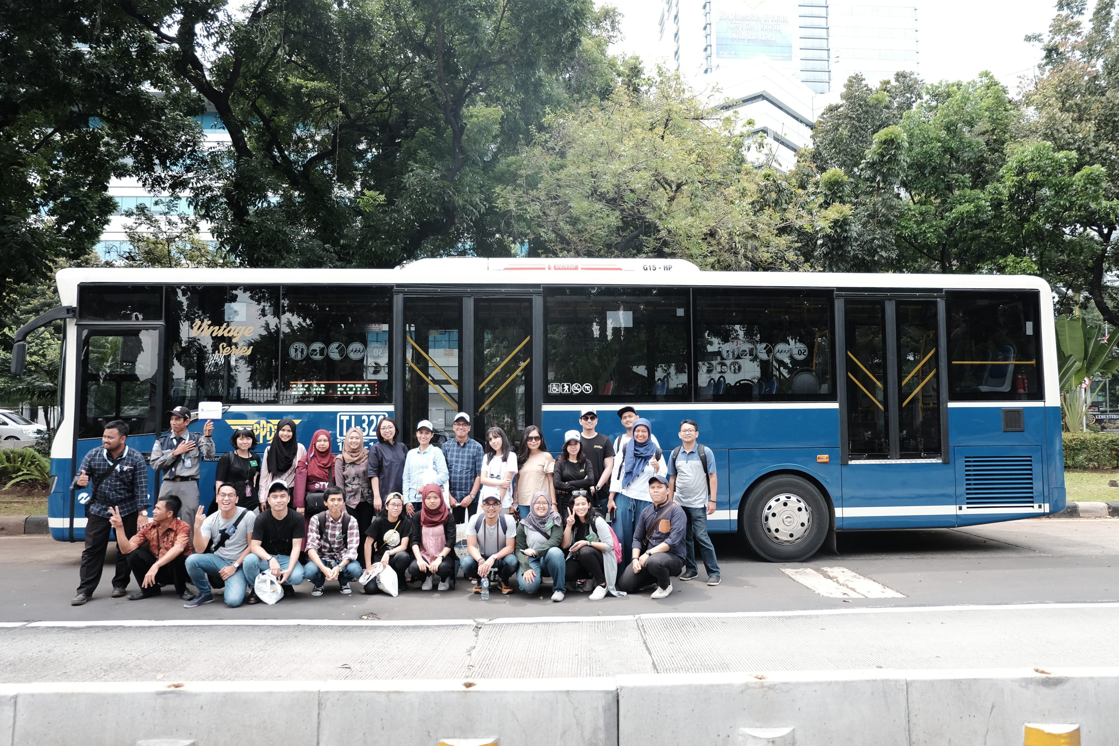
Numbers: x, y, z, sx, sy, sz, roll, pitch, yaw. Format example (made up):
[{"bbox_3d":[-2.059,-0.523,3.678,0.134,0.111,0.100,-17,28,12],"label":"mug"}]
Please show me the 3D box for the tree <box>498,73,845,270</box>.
[{"bbox_3d":[2.863,-2.391,18.686,8.600,10.492,8.000,0,-4,-5],"label":"tree"}]

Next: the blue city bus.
[{"bbox_3d":[0.138,0.490,9.974,12.185,3.680,2.500,0,-4,-5],"label":"blue city bus"}]

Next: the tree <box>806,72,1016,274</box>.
[{"bbox_3d":[9.908,-2.787,20.712,6.200,11.451,6.000,0,-4,-5],"label":"tree"}]

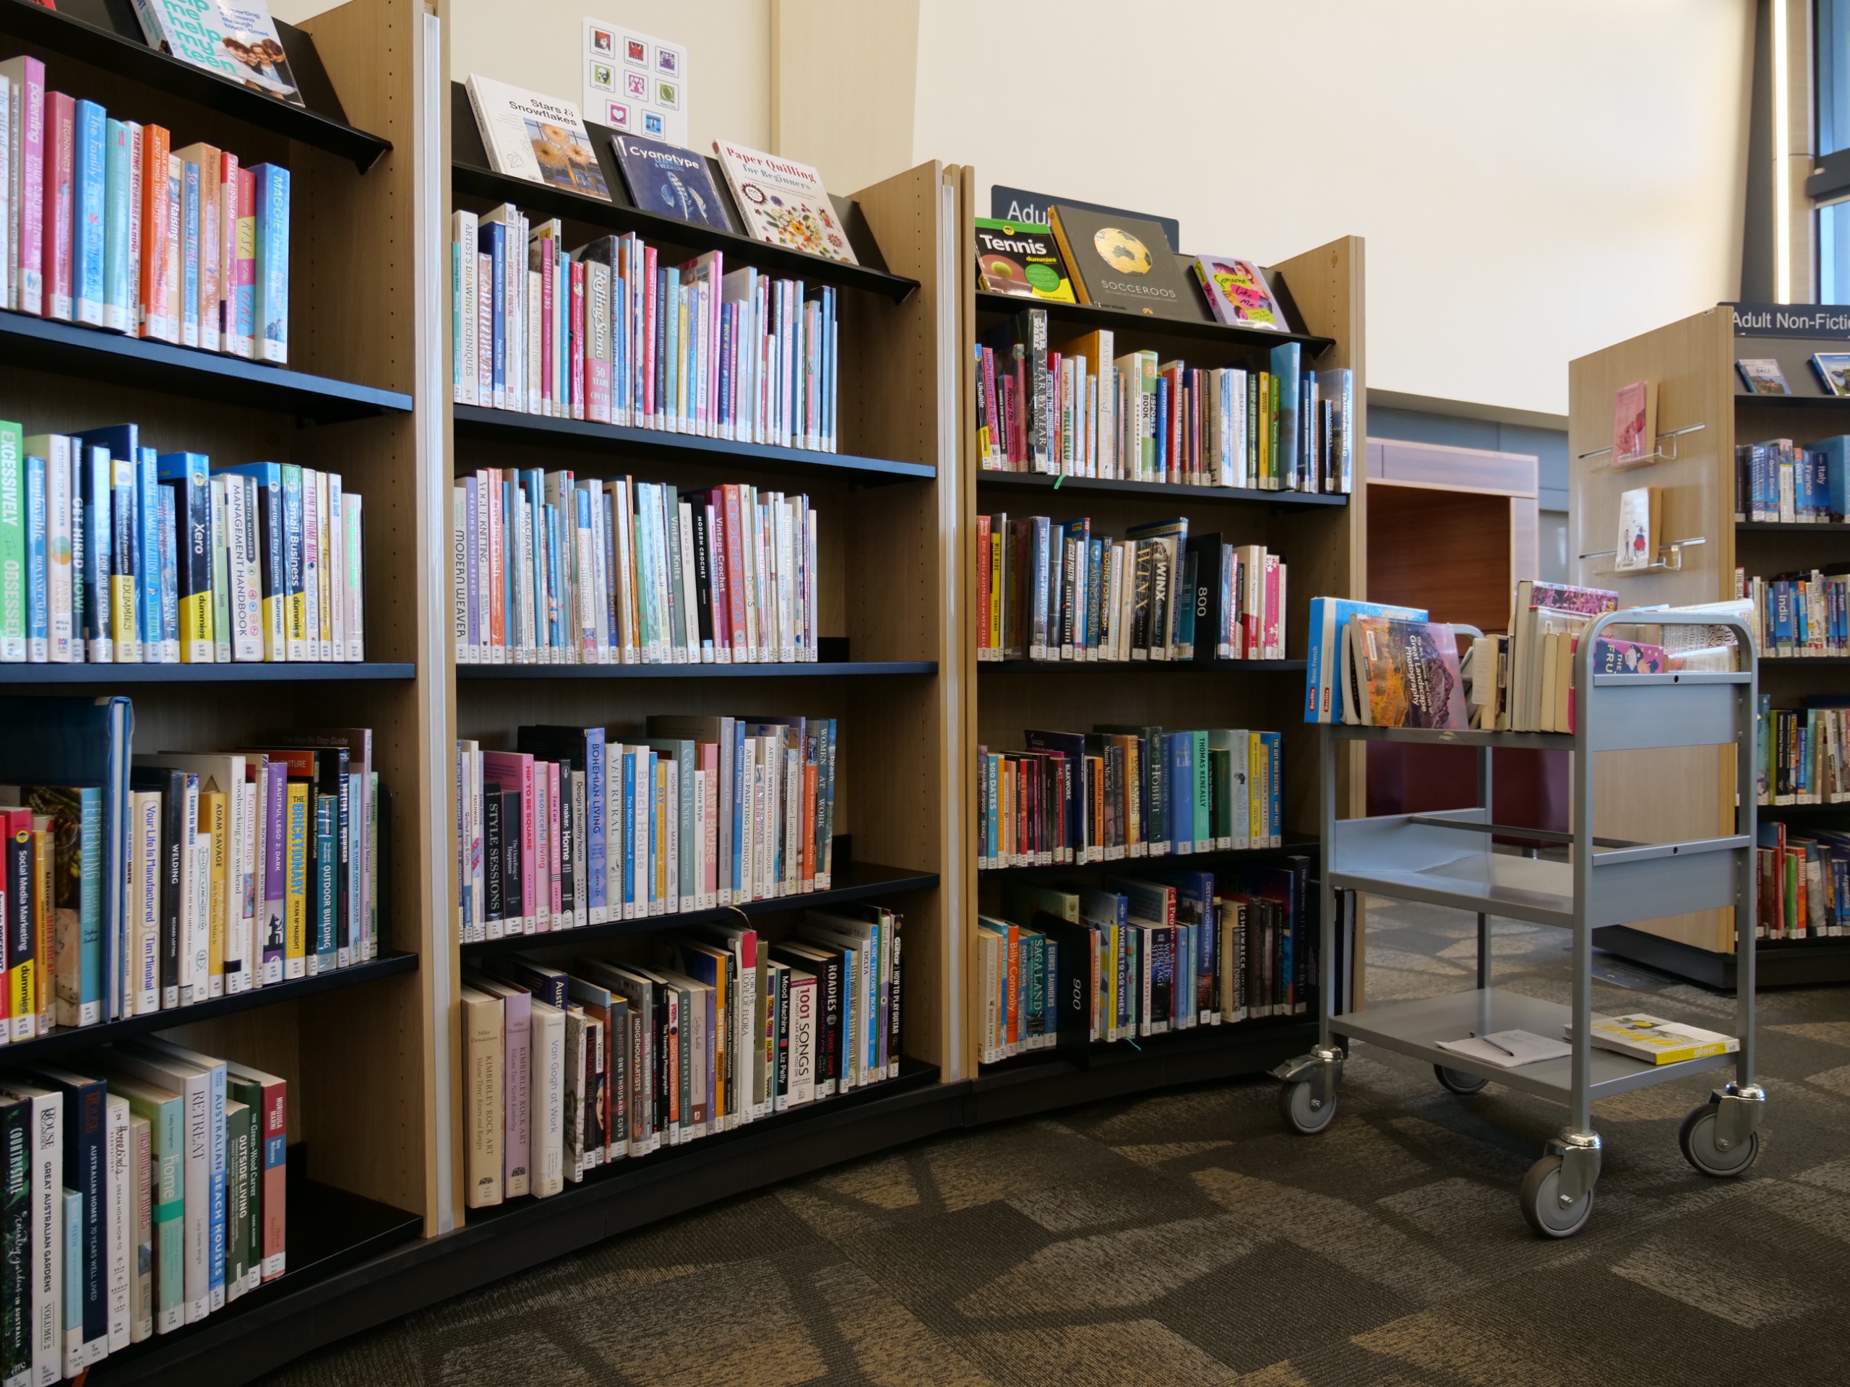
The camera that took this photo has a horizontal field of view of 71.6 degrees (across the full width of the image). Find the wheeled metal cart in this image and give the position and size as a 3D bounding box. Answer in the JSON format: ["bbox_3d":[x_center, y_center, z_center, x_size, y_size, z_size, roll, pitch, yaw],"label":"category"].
[{"bbox_3d":[1.042,0.343,2.263,0.526,0.950,0.586,-1,0,-28],"label":"wheeled metal cart"}]

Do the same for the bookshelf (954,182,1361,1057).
[{"bbox_3d":[0.450,-0.134,2.675,0.948,1.670,0.275,-1,0,-24],"label":"bookshelf"}]

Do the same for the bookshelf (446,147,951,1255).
[{"bbox_3d":[-0.384,-0.123,2.143,0.945,1.670,0.275,-1,0,-42],"label":"bookshelf"}]

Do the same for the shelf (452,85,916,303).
[{"bbox_3d":[-0.397,-0.833,2.120,0.875,0.230,0.180,-1,0,-42],"label":"shelf"}]

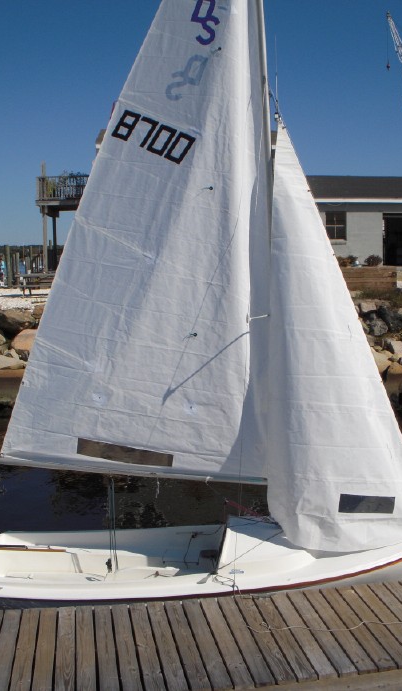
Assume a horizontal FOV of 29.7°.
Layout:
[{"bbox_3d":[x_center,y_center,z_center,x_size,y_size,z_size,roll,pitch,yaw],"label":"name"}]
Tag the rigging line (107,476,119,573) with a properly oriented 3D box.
[{"bbox_3d":[-0.977,1.995,8.375,0.120,1.106,0.100,0,7,0],"label":"rigging line"}]

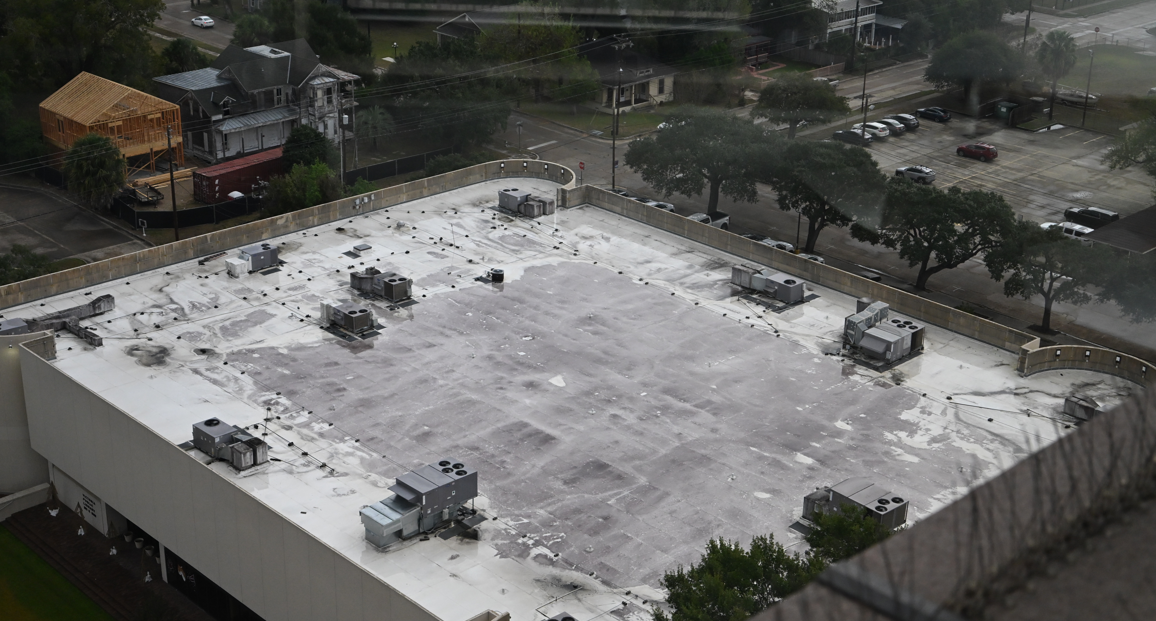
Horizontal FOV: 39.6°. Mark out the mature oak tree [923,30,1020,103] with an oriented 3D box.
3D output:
[{"bbox_3d":[49.209,-30.227,200.150,12.200,9.000,12.000,1,23,0],"label":"mature oak tree"}]

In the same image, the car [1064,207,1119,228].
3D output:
[{"bbox_3d":[50.675,-9.332,158.718,2.000,1.860,5.100,-19,30,-40],"label":"car"}]

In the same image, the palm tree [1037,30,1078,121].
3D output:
[{"bbox_3d":[57.428,-28.173,193.317,4.800,10.800,4.700,-19,30,-40],"label":"palm tree"}]

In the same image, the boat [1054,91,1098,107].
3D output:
[{"bbox_3d":[63.422,-27.015,204.356,5.600,1.900,2.000,18,28,36],"label":"boat"}]

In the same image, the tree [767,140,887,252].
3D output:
[{"bbox_3d":[22.708,-10.151,145.919,11.100,10.300,11.100,1,22,0],"label":"tree"}]

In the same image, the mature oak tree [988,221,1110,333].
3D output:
[{"bbox_3d":[38.875,-2.627,132.690,9.509,8.942,9.710,1,22,0],"label":"mature oak tree"}]

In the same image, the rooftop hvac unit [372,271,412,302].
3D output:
[{"bbox_3d":[-12.916,-1.648,111.691,1.460,1.250,2.280,-19,30,-40],"label":"rooftop hvac unit"}]

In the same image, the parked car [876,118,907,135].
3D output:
[{"bbox_3d":[36.792,-22.134,192.030,1.830,1.460,4.700,-19,30,-40],"label":"parked car"}]

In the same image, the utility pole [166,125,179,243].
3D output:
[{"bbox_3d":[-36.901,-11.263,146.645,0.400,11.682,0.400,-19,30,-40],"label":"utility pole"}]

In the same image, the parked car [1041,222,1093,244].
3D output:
[{"bbox_3d":[46.664,-7.462,154.008,2.000,1.880,5.200,-19,30,-40],"label":"parked car"}]

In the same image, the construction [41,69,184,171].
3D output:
[{"bbox_3d":[-50.115,-20.073,172.603,10.600,9.400,10.400,-19,30,-40],"label":"construction"}]

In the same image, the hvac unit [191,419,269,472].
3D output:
[{"bbox_3d":[-19.302,7.379,89.180,1.950,1.320,4.300,-19,30,-40],"label":"hvac unit"}]

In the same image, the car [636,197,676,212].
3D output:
[{"bbox_3d":[7.431,-9.780,158.438,4.750,1.450,1.830,-19,30,-40],"label":"car"}]

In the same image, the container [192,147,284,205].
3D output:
[{"bbox_3d":[-32.588,-13.584,160.280,2.440,2.800,12.190,19,28,36],"label":"container"}]

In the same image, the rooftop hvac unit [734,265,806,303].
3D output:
[{"bbox_3d":[13.515,-1.990,114.737,1.600,1.420,5.650,-19,30,-40],"label":"rooftop hvac unit"}]

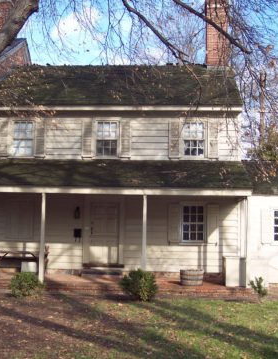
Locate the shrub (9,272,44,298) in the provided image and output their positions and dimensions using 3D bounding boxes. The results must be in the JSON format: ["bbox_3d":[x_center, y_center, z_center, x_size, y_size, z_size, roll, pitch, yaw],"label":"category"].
[{"bbox_3d":[-2.987,2.819,14.000,0.880,0.700,0.850,1,-4,5],"label":"shrub"}]

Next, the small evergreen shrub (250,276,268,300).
[{"bbox_3d":[3.072,2.795,13.500,0.460,0.610,0.450,1,-4,5],"label":"small evergreen shrub"}]

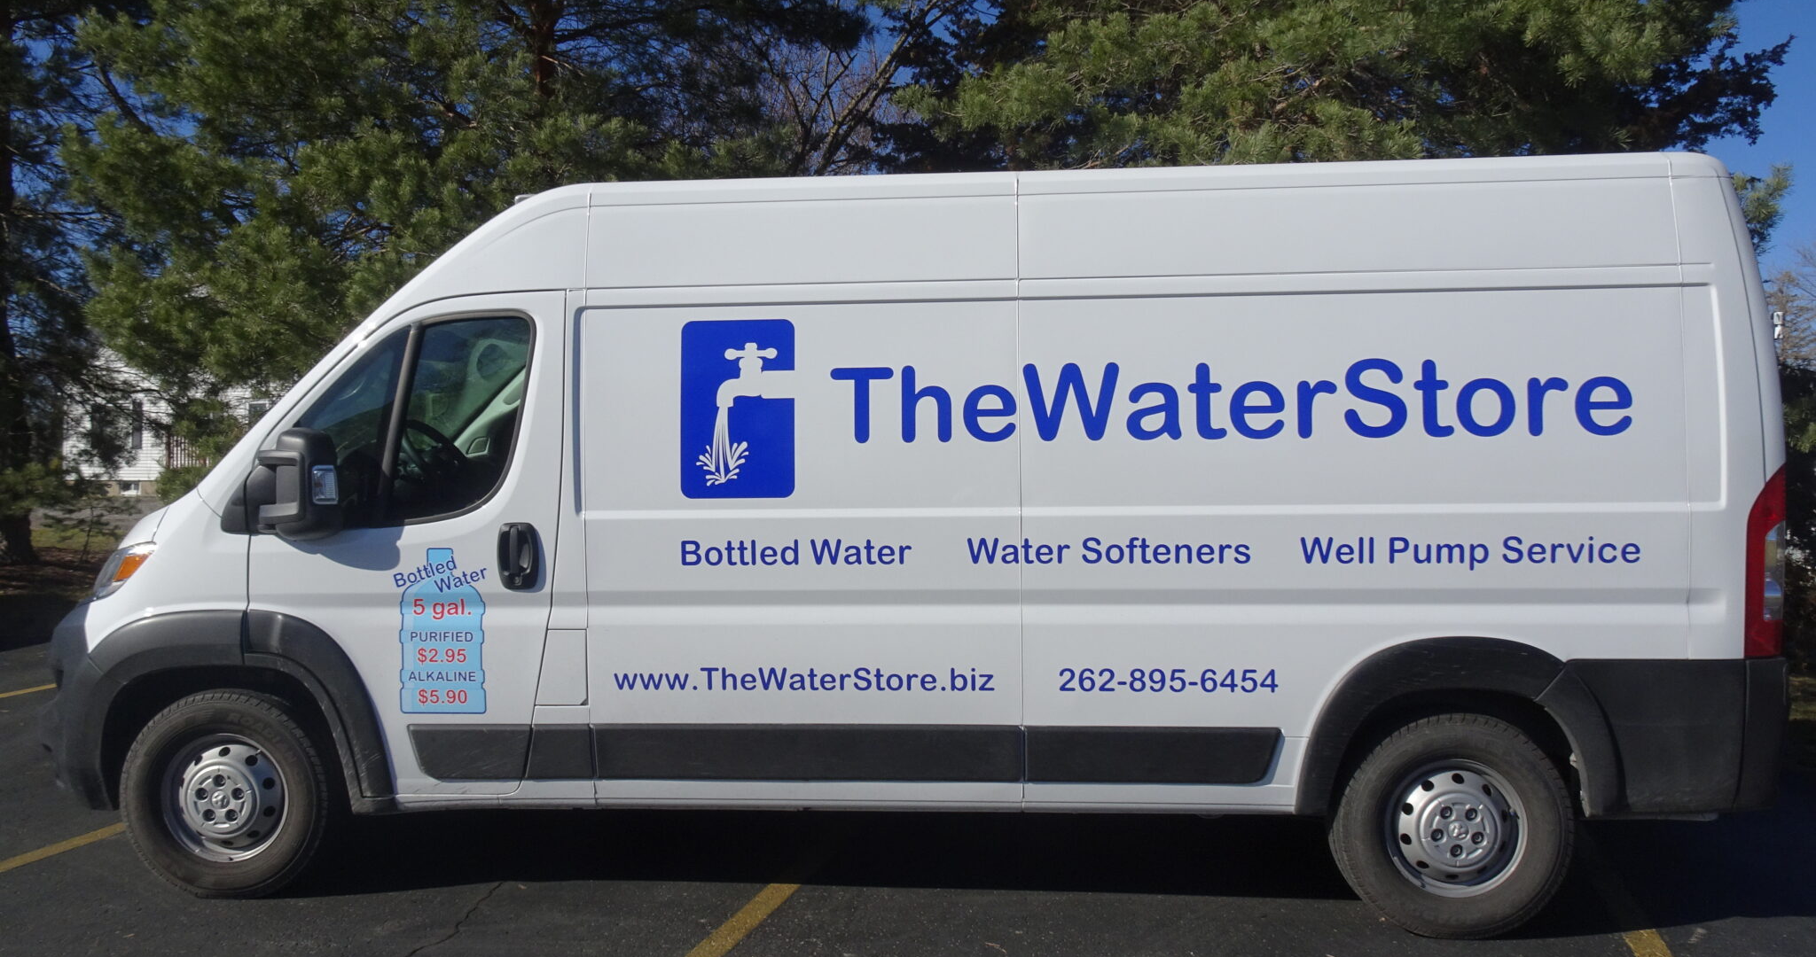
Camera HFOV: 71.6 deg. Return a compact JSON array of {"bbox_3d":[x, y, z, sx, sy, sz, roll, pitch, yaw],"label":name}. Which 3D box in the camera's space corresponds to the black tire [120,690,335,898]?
[{"bbox_3d":[-2.294,1.065,4.324,0.730,0.722,0.222,0,2,3],"label":"black tire"}]

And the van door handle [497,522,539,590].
[{"bbox_3d":[-1.272,0.253,4.120,0.140,0.220,0.050,0,2,4],"label":"van door handle"}]

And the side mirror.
[{"bbox_3d":[-1.965,0.018,4.060,0.200,0.355,0.280,0,2,-11],"label":"side mirror"}]

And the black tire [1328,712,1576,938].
[{"bbox_3d":[1.727,1.084,4.030,0.730,0.722,0.222,0,2,4],"label":"black tire"}]

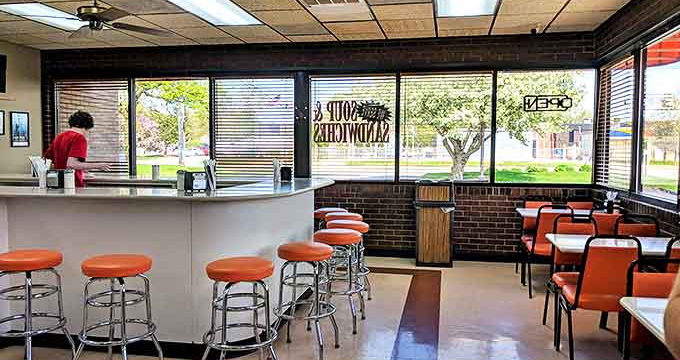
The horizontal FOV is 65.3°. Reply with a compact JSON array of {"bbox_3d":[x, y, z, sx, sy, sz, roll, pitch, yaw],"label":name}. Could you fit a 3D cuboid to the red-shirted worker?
[{"bbox_3d":[-2.517,0.213,5.095,0.530,1.710,0.470,3,4,36],"label":"red-shirted worker"}]

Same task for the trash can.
[{"bbox_3d":[1.189,0.523,6.627,0.450,1.050,0.410,1,4,11],"label":"trash can"}]

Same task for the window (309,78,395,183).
[{"bbox_3d":[0.168,-0.664,6.782,1.130,1.350,0.070,1,4,11],"label":"window"}]

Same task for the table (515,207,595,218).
[{"bbox_3d":[2.348,0.721,5.447,0.980,0.756,0.620,1,4,11],"label":"table"}]

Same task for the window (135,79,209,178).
[{"bbox_3d":[-2.311,-0.716,7.337,1.130,1.370,0.090,1,4,11],"label":"window"}]

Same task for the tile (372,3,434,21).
[{"bbox_3d":[0.629,-1.681,5.283,0.600,0.025,0.600,1,4,11],"label":"tile"}]

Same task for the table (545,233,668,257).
[{"bbox_3d":[1.951,0.817,3.674,0.940,0.750,0.650,1,4,11],"label":"table"}]

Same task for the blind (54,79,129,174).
[{"bbox_3d":[-3.493,-0.740,7.474,1.170,1.350,0.090,1,4,11],"label":"blind"}]

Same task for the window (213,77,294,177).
[{"bbox_3d":[-1.130,-0.684,6.930,1.100,1.290,0.050,1,4,11],"label":"window"}]

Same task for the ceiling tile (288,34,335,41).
[{"bbox_3d":[-0.356,-1.767,6.564,0.610,0.020,0.330,1,4,11],"label":"ceiling tile"}]

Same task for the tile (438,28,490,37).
[{"bbox_3d":[1.439,-1.738,6.232,0.600,0.025,0.354,1,4,11],"label":"tile"}]

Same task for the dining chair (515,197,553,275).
[{"bbox_3d":[2.147,0.632,5.639,0.460,0.840,0.560,1,4,11],"label":"dining chair"}]

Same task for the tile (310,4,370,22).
[{"bbox_3d":[0.034,-1.692,5.401,0.600,0.025,0.600,1,4,11],"label":"tile"}]

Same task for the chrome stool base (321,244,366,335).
[{"bbox_3d":[-0.019,0.833,4.280,0.420,0.670,0.420,1,4,11],"label":"chrome stool base"}]

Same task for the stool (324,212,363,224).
[{"bbox_3d":[0.043,0.693,5.363,0.430,0.720,0.430,1,4,11],"label":"stool"}]

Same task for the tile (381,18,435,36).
[{"bbox_3d":[0.778,-1.737,5.987,0.610,0.025,0.760,1,4,11],"label":"tile"}]

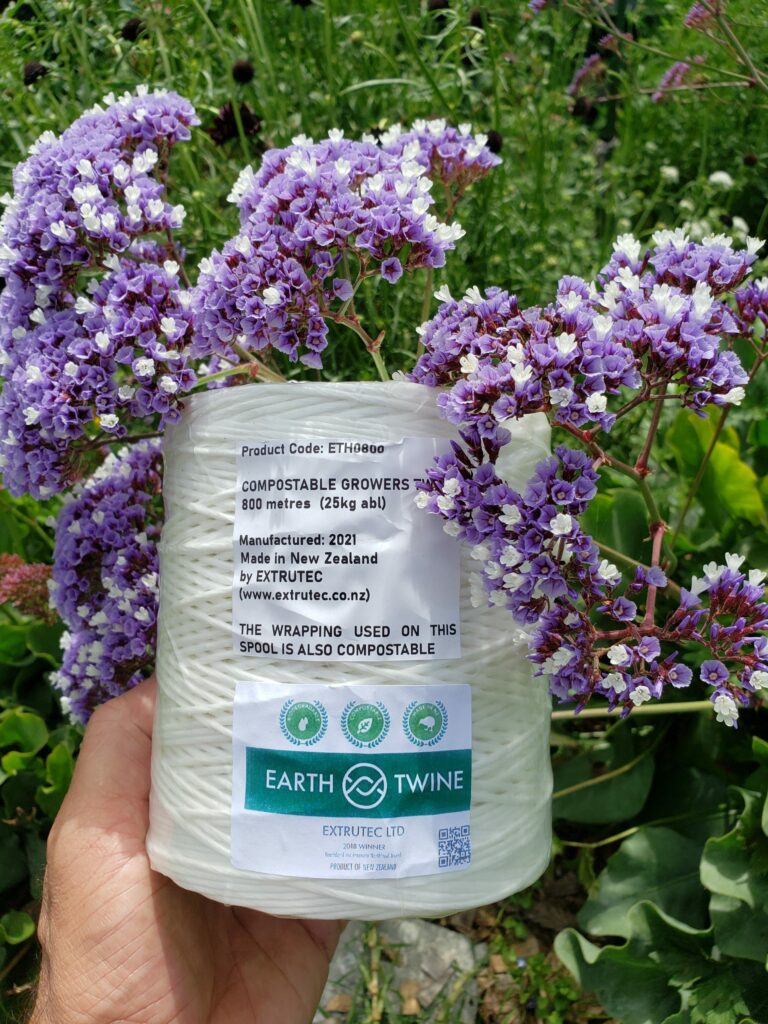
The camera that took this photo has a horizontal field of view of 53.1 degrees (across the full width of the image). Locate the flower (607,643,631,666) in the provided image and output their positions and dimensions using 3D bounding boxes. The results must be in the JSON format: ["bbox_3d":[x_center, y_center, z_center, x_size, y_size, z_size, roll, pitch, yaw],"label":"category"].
[{"bbox_3d":[0.094,0.057,0.308,0.009,0.009,0.007,18,5,26],"label":"flower"}]

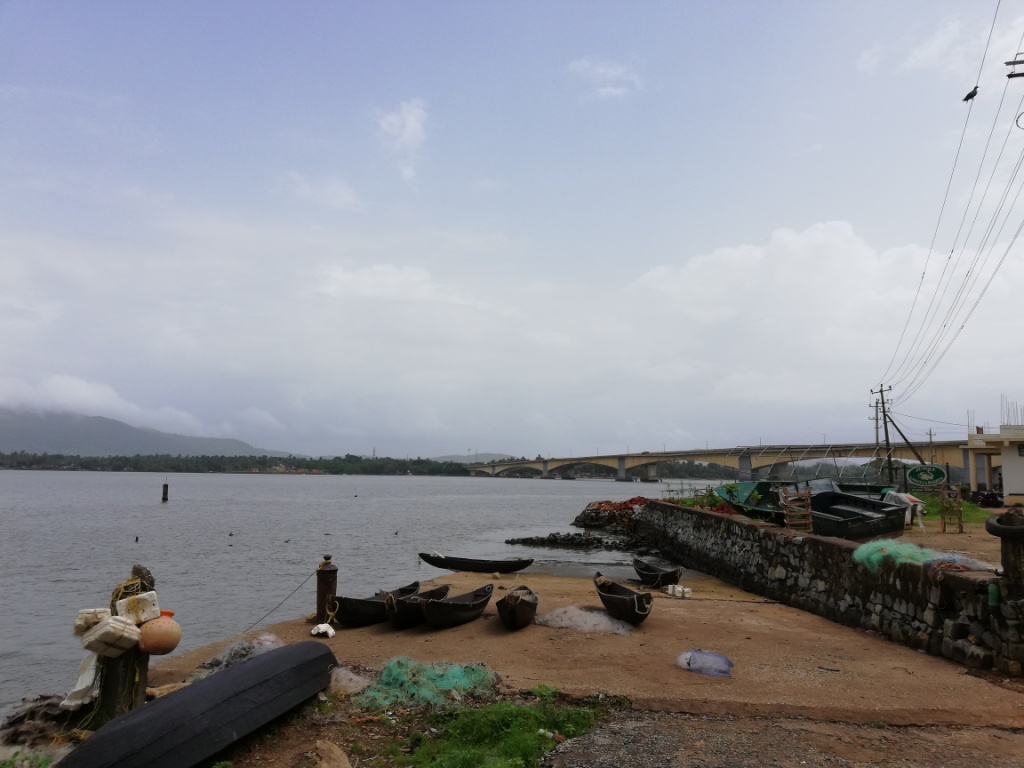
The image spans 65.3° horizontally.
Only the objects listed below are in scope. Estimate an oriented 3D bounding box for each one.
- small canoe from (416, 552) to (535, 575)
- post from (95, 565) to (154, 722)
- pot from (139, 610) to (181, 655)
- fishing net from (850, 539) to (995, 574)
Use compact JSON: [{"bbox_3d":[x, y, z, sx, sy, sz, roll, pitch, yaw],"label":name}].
[{"bbox_3d":[-1.293,6.360,28.300,4.100,0.660,0.750,-1,-6,10],"label":"small canoe"},{"bbox_3d":[-3.755,2.518,7.750,0.500,1.470,0.480,3,-7,-26],"label":"post"},{"bbox_3d":[-3.279,2.318,7.450,0.390,0.390,0.390,11,-6,1],"label":"pot"},{"bbox_3d":[6.719,2.877,13.400,0.950,0.400,3.200,0,-6,3],"label":"fishing net"}]

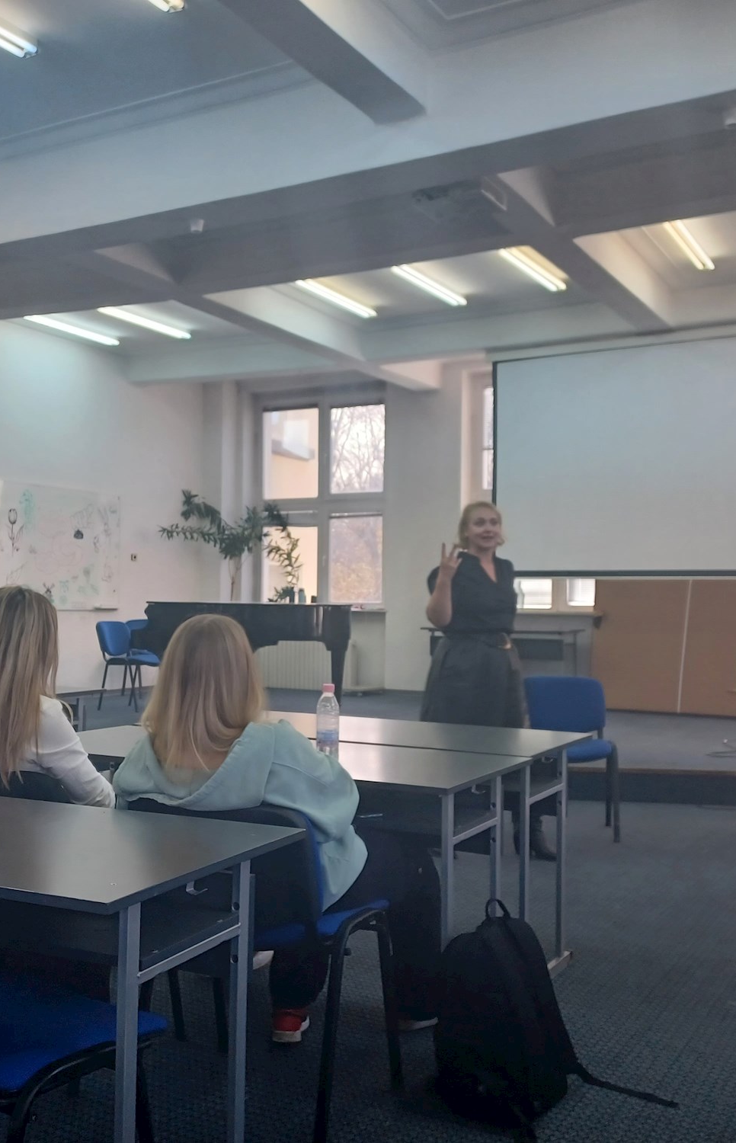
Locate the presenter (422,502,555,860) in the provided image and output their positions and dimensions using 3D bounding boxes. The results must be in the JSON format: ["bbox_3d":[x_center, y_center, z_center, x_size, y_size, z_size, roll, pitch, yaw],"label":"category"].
[{"bbox_3d":[0.570,0.521,5.320,0.540,1.690,0.450,2,-2,-30],"label":"presenter"}]

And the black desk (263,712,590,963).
[{"bbox_3d":[-0.038,0.960,4.129,1.600,0.736,0.660,0,-2,30],"label":"black desk"}]

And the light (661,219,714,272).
[{"bbox_3d":[2.256,-2.380,7.859,0.160,0.100,1.500,0,-2,30],"label":"light"}]

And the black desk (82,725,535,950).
[{"bbox_3d":[-0.354,0.943,3.469,1.610,0.754,0.620,0,-2,29],"label":"black desk"}]

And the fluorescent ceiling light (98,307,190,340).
[{"bbox_3d":[-2.175,-2.426,10.690,0.150,0.080,1.450,0,-2,29],"label":"fluorescent ceiling light"}]

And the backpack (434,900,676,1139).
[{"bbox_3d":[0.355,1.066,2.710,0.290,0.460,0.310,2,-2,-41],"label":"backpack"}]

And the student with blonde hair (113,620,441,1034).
[{"bbox_3d":[-0.178,0.710,2.914,0.640,1.194,0.910,0,-2,29],"label":"student with blonde hair"}]

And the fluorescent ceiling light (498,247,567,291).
[{"bbox_3d":[1.279,-2.443,8.774,0.150,0.080,1.450,0,-2,29],"label":"fluorescent ceiling light"}]

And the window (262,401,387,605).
[{"bbox_3d":[-0.543,-0.821,12.725,1.820,2.400,0.140,0,-2,29],"label":"window"}]

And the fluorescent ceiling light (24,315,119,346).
[{"bbox_3d":[-2.996,-2.469,11.234,0.160,0.090,1.300,0,-2,29],"label":"fluorescent ceiling light"}]

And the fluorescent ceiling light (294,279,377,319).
[{"bbox_3d":[-0.353,-2.369,9.381,0.160,0.100,1.500,0,-2,30],"label":"fluorescent ceiling light"}]

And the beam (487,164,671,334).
[{"bbox_3d":[1.580,-2.429,8.106,0.320,0.390,3.950,0,-2,29],"label":"beam"}]

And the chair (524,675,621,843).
[{"bbox_3d":[1.062,0.970,5.865,0.530,0.810,0.570,0,-2,7],"label":"chair"}]

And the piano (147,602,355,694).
[{"bbox_3d":[-1.240,0.787,10.560,1.480,0.980,1.680,2,-2,-44],"label":"piano"}]

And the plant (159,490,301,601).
[{"bbox_3d":[-1.520,0.238,12.000,1.500,2.150,1.300,0,-2,30],"label":"plant"}]

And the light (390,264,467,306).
[{"bbox_3d":[0.513,-2.479,9.363,0.170,0.090,1.300,0,-2,29],"label":"light"}]

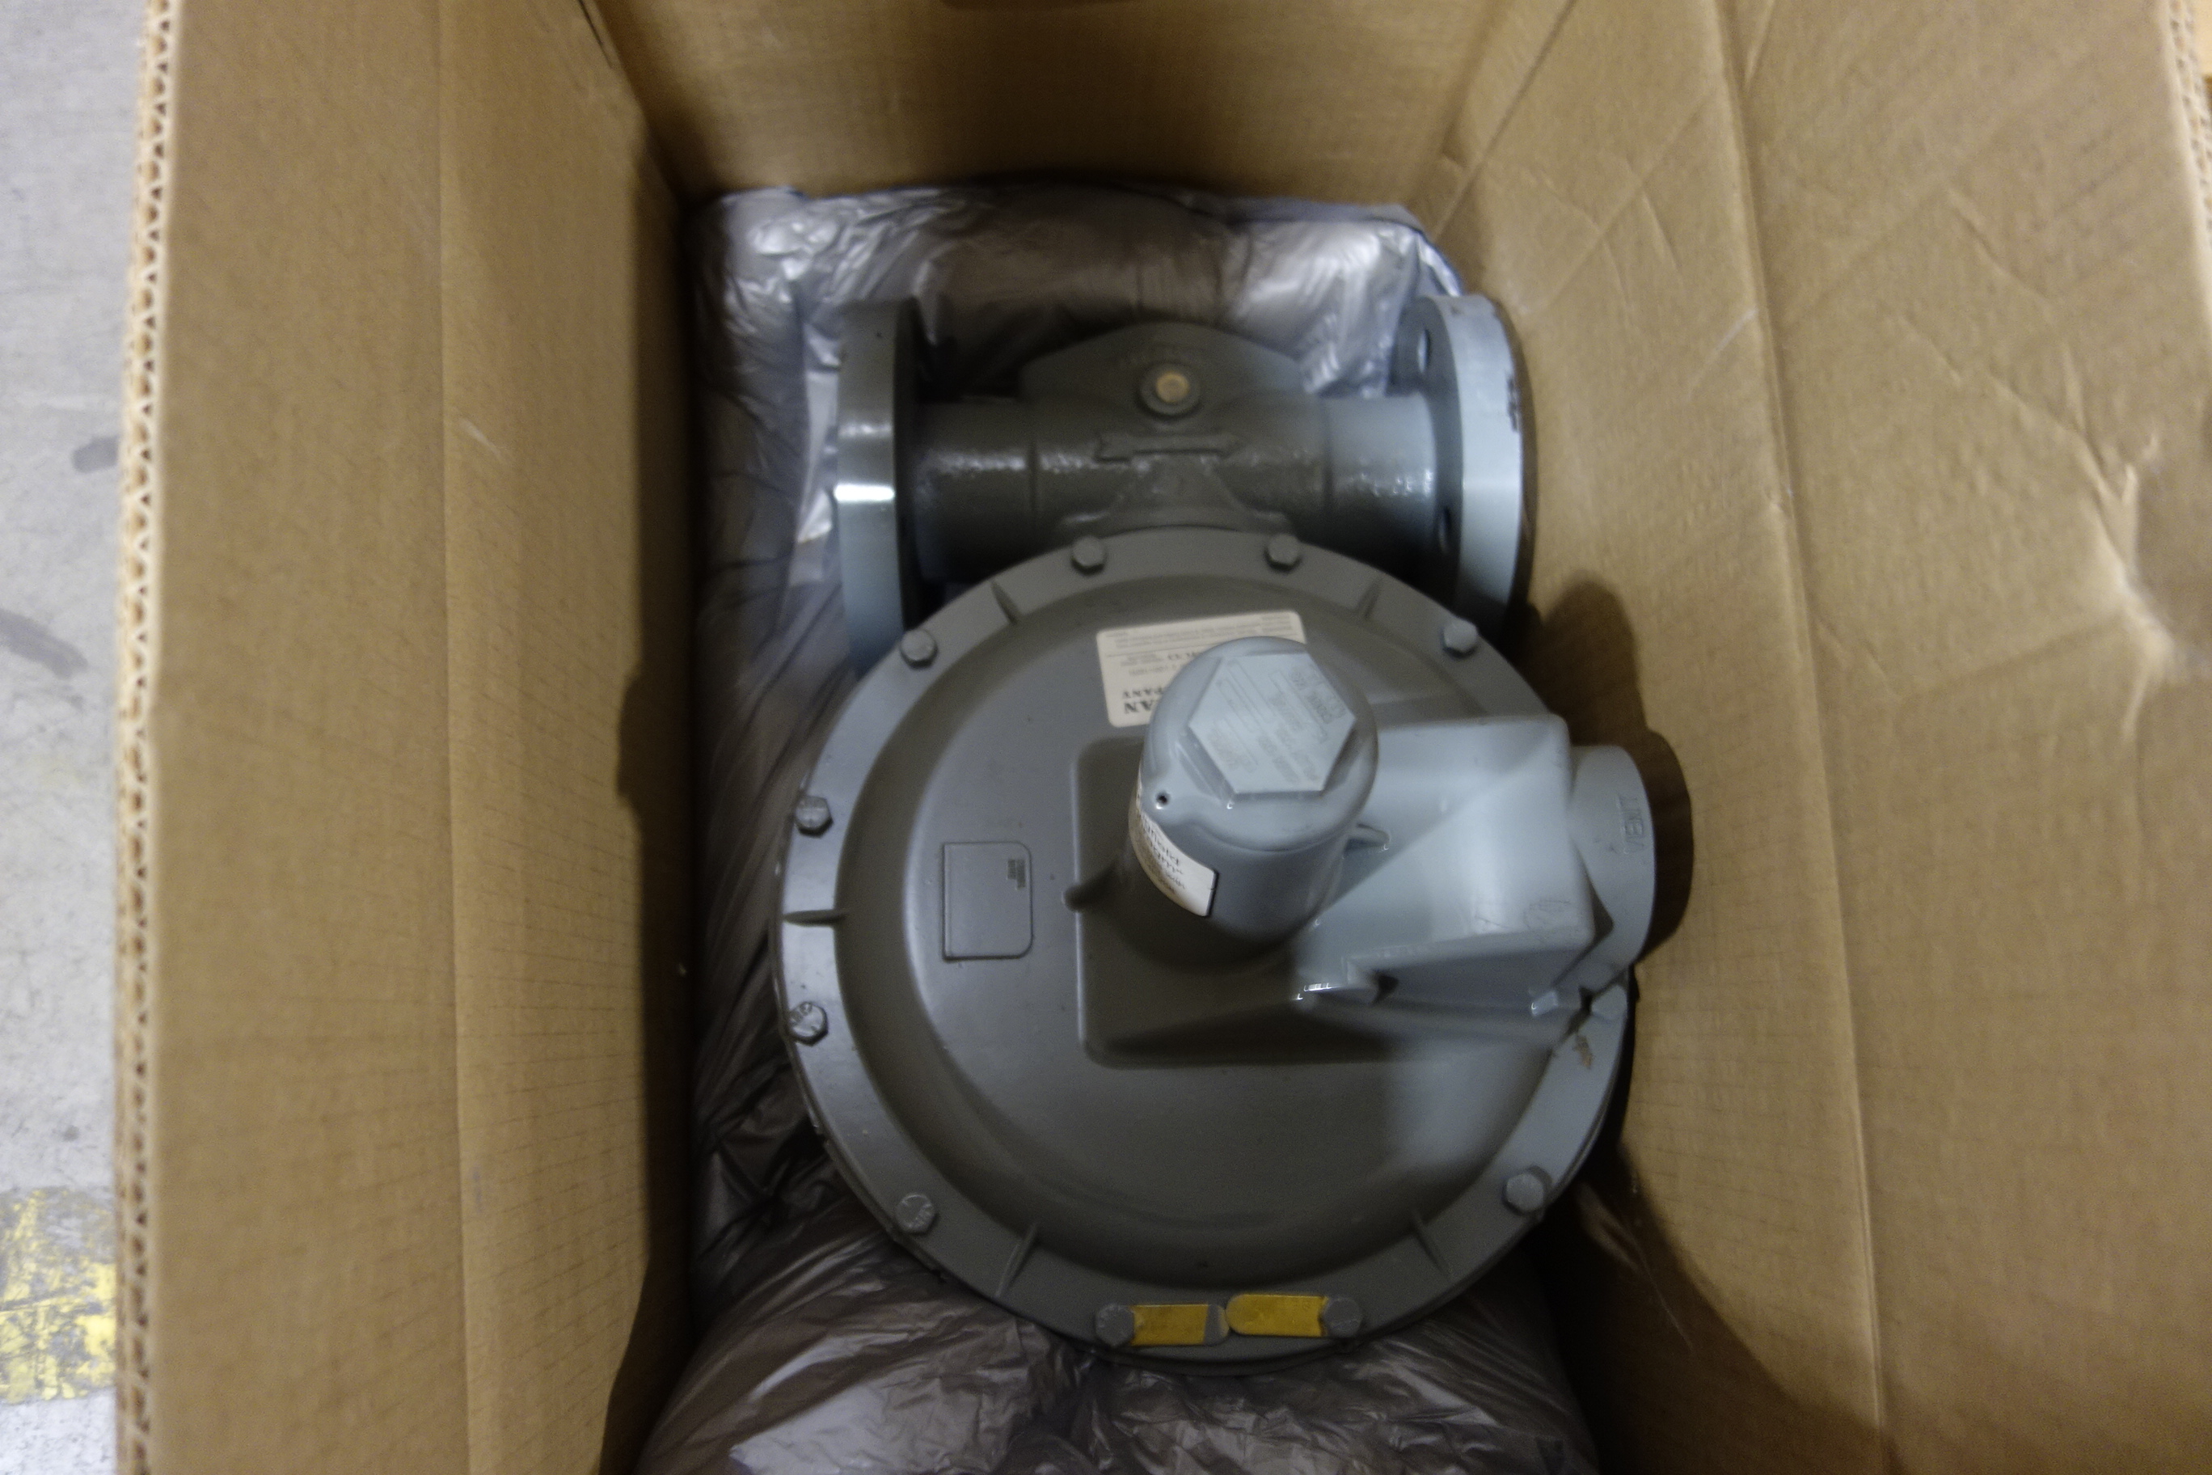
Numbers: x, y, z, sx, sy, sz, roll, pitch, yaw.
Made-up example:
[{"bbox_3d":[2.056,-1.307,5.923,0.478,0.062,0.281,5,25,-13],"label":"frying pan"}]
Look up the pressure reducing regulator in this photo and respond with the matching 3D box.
[{"bbox_3d":[0.032,-0.007,0.585,0.293,0.319,0.414,-1,70,-2],"label":"pressure reducing regulator"}]

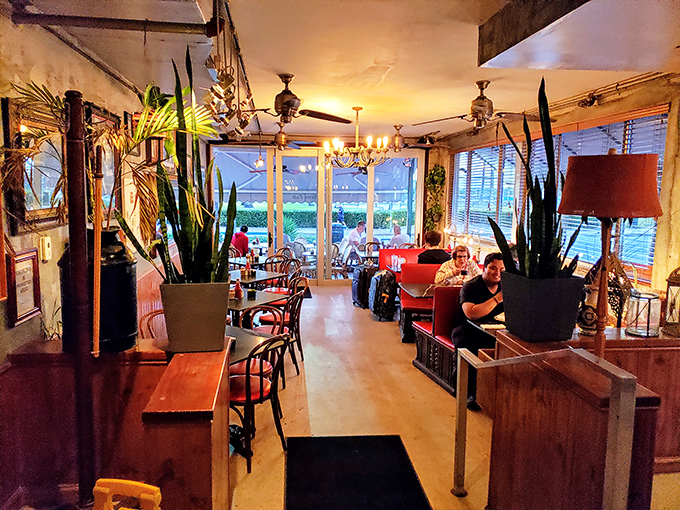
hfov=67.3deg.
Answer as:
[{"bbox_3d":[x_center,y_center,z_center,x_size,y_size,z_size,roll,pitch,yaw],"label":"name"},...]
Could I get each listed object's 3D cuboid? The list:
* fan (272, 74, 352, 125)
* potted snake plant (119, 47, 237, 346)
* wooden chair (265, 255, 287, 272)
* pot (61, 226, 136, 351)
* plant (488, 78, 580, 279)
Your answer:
[{"bbox_3d":[-0.477,-1.392,4.582,1.340,0.414,1.340,-6,10,-44],"label":"fan"},{"bbox_3d":[-0.805,-0.276,2.606,0.570,1.500,0.470,0,7,-7],"label":"potted snake plant"},{"bbox_3d":[-1.136,0.444,8.343,0.420,0.880,0.500,-6,10,-44],"label":"wooden chair"},{"bbox_3d":[-1.222,0.152,2.613,0.345,0.600,0.345,-3,8,-24],"label":"pot"},{"bbox_3d":[1.100,-0.419,2.839,0.460,1.075,0.370,0,7,-7],"label":"plant"}]

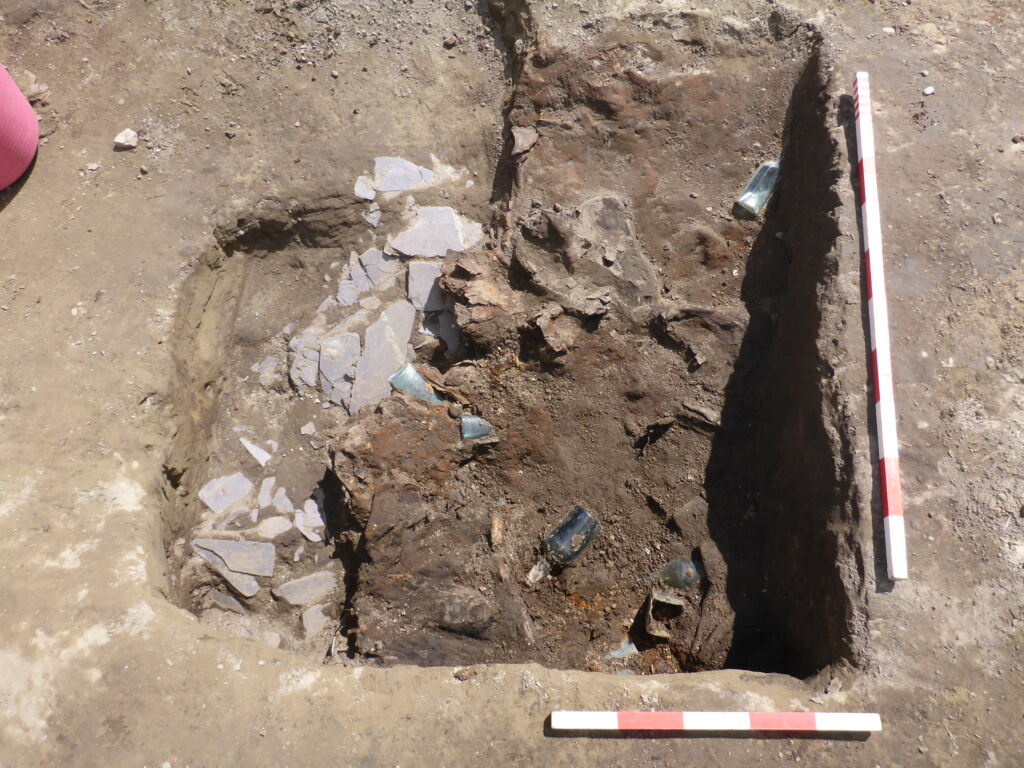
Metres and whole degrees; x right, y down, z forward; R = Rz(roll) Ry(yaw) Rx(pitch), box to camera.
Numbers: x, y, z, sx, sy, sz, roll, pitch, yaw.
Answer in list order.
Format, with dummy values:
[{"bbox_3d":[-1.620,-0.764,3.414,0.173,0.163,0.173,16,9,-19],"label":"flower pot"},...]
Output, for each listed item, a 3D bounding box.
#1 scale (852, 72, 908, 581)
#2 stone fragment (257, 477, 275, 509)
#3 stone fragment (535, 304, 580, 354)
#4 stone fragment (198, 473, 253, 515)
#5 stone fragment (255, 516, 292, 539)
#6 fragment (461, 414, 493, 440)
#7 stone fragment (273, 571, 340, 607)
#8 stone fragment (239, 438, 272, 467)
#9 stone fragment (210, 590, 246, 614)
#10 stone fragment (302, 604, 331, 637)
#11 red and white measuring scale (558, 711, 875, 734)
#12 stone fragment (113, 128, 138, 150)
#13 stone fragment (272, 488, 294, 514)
[{"bbox_3d":[0.667,-0.153,1.512,0.024,0.021,1.000,4,70,2],"label":"scale"},{"bbox_3d":[-0.450,0.201,1.520,0.025,0.014,0.059,4,71,0],"label":"stone fragment"},{"bbox_3d":[0.090,-0.104,1.640,0.078,0.050,0.075,0,70,0],"label":"stone fragment"},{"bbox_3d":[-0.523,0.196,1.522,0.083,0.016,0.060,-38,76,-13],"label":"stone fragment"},{"bbox_3d":[-0.430,0.257,1.500,0.056,0.020,0.036,-31,75,-11],"label":"stone fragment"},{"bbox_3d":[-0.065,0.084,1.548,0.060,0.026,0.046,0,71,-1],"label":"fragment"},{"bbox_3d":[-0.367,0.372,1.485,0.117,0.020,0.049,-16,71,-6],"label":"stone fragment"},{"bbox_3d":[-0.481,0.125,1.571,0.024,0.014,0.074,-41,75,-13],"label":"stone fragment"},{"bbox_3d":[-0.510,0.394,1.501,0.072,0.015,0.019,23,72,8],"label":"stone fragment"},{"bbox_3d":[-0.343,0.409,1.442,0.049,0.016,0.041,-34,75,-12],"label":"stone fragment"},{"bbox_3d":[0.311,0.515,1.265,0.500,0.020,0.024,1,71,-1],"label":"red and white measuring scale"},{"bbox_3d":[-0.741,-0.470,1.592,0.047,0.029,0.036,0,71,-1],"label":"stone fragment"},{"bbox_3d":[-0.424,0.223,1.536,0.030,0.014,0.053,-26,72,-9],"label":"stone fragment"}]

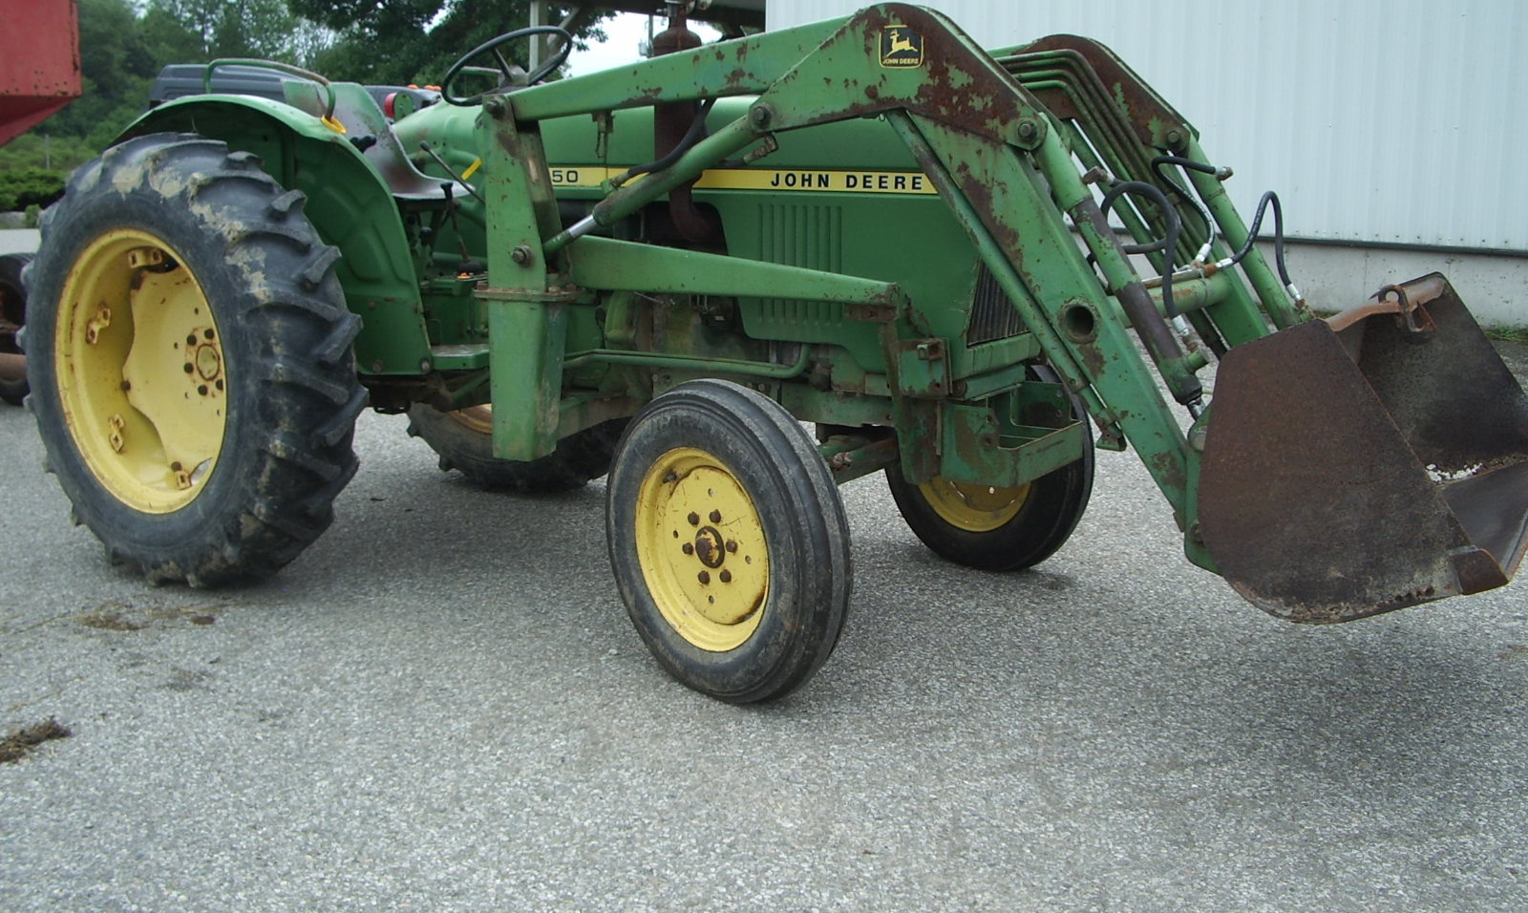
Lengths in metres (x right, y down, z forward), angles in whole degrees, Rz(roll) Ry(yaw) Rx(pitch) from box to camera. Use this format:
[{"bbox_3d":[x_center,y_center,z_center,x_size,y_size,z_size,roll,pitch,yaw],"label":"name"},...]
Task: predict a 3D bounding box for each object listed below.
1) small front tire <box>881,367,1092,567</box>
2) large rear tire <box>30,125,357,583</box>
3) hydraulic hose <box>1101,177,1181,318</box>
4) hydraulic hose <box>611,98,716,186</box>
[{"bbox_3d":[0.628,-0.010,4.320,0.170,0.690,0.690,-10,14,-42],"label":"small front tire"},{"bbox_3d":[-1.583,-0.247,4.190,1.225,1.225,0.355,7,13,34],"label":"large rear tire"},{"bbox_3d":[0.712,-0.387,2.920,0.130,0.260,0.120,7,13,34],"label":"hydraulic hose"},{"bbox_3d":[-0.221,-0.713,3.460,0.300,0.200,0.080,7,13,34],"label":"hydraulic hose"}]

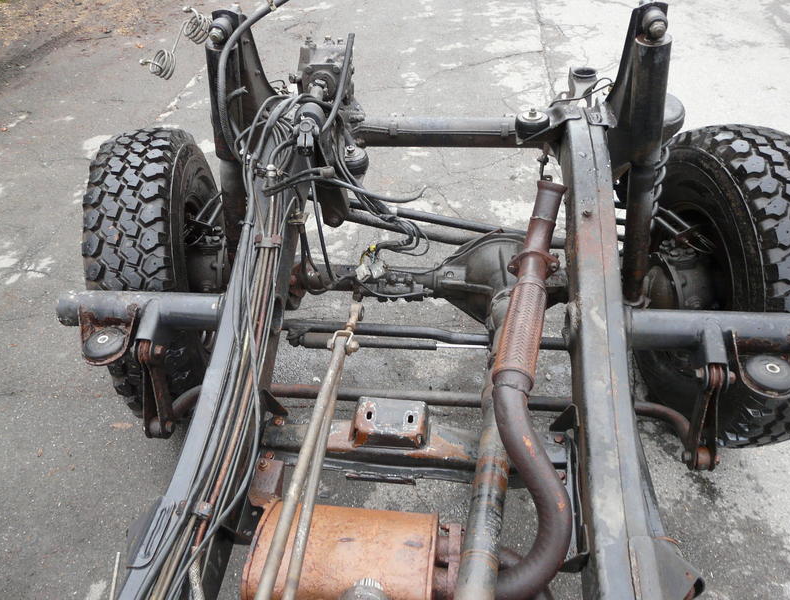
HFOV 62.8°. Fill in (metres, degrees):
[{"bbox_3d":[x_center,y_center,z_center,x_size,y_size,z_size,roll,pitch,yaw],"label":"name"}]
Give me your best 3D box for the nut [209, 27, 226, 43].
[{"bbox_3d":[-0.362,-0.539,1.313,0.026,0.026,0.015,0,39,4],"label":"nut"}]

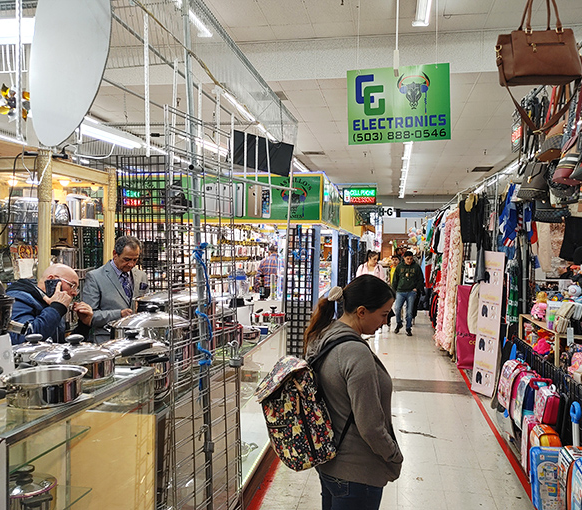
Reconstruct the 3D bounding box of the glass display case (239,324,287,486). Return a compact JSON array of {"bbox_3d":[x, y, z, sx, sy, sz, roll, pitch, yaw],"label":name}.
[{"bbox_3d":[-0.417,1.089,3.722,0.500,0.970,1.450,0,0,11],"label":"glass display case"}]

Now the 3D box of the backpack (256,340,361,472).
[{"bbox_3d":[0.026,0.542,1.780,0.170,0.380,0.260,-16,8,-27],"label":"backpack"}]

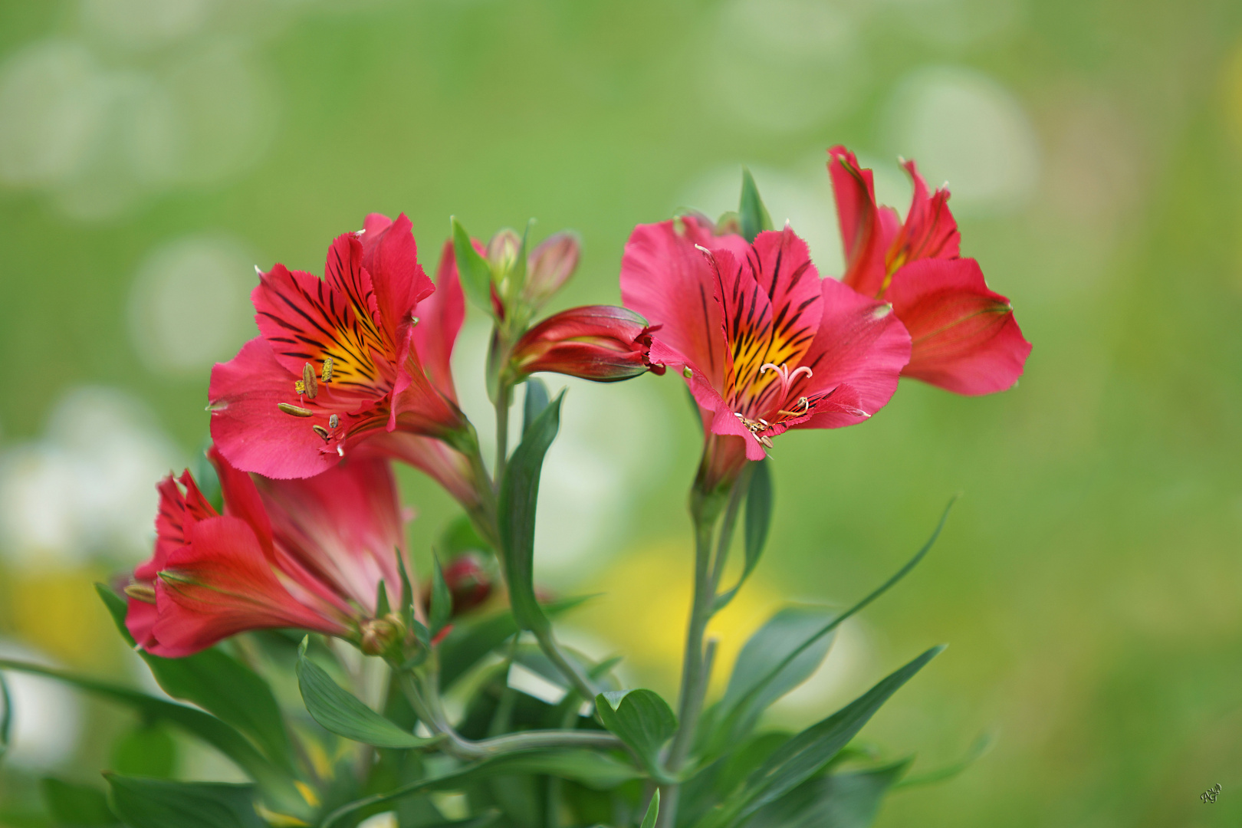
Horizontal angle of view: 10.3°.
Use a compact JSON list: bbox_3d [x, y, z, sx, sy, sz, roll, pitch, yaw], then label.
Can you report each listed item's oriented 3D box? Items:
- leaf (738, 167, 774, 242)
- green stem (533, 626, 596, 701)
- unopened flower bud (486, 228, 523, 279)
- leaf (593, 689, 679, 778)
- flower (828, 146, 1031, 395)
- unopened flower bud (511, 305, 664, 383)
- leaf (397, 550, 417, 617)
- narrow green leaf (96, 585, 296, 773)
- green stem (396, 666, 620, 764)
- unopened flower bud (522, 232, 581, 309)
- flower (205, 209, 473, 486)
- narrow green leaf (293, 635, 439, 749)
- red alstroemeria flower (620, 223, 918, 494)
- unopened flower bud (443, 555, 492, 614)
[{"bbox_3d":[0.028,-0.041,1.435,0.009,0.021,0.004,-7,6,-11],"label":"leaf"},{"bbox_3d":[-0.012,0.053,1.460,0.004,0.019,0.004,-39,0,0],"label":"green stem"},{"bbox_3d":[-0.025,-0.034,1.480,0.008,0.011,0.008,2,-3,0],"label":"unopened flower bud"},{"bbox_3d":[0.003,0.067,1.450,0.017,0.018,0.012,-6,9,15],"label":"leaf"},{"bbox_3d":[0.064,-0.029,1.425,0.046,0.052,0.048,-4,11,-21],"label":"flower"},{"bbox_3d":[-0.007,-0.014,1.390,0.032,0.015,0.015,2,-11,9],"label":"unopened flower bud"},{"bbox_3d":[-0.045,0.036,1.455,0.004,0.015,0.003,-10,0,30],"label":"leaf"},{"bbox_3d":[-0.091,0.057,1.490,0.013,0.056,0.019,-39,9,49],"label":"narrow green leaf"},{"bbox_3d":[-0.023,0.061,1.400,0.045,0.019,0.012,0,10,0],"label":"green stem"},{"bbox_3d":[-0.015,-0.031,1.485,0.011,0.017,0.011,28,-6,0],"label":"unopened flower bud"},{"bbox_3d":[-0.056,-0.012,1.400,0.053,0.056,0.046,8,13,40],"label":"flower"},{"bbox_3d":[-0.053,0.060,1.385,0.035,0.013,0.009,35,-30,0],"label":"narrow green leaf"},{"bbox_3d":[0.029,-0.013,1.400,0.058,0.055,0.048,-4,10,-21],"label":"red alstroemeria flower"},{"bbox_3d":[-0.034,0.038,1.540,0.011,0.013,0.011,-12,6,0],"label":"unopened flower bud"}]

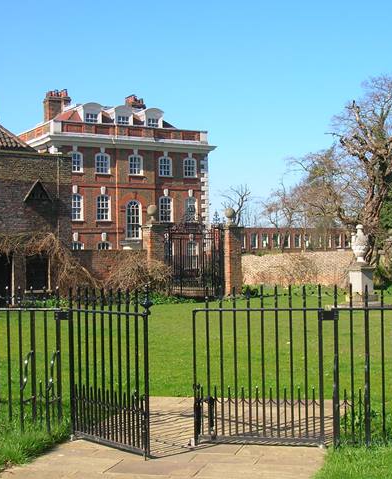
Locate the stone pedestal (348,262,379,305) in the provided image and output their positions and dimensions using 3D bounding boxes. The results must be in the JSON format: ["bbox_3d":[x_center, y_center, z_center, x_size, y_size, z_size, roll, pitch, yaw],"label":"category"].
[{"bbox_3d":[5.064,1.353,23.600,0.700,1.186,0.700,0,-1,-32],"label":"stone pedestal"}]

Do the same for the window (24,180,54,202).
[{"bbox_3d":[-5.275,-1.633,26.082,0.900,0.720,0.340,0,-1,-34],"label":"window"}]

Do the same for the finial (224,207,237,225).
[{"bbox_3d":[1.334,-0.903,30.000,0.420,0.684,0.420,0,-1,-34],"label":"finial"}]

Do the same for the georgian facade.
[{"bbox_3d":[-6.899,-4.214,63.098,13.300,14.800,9.800,0,-1,-30],"label":"georgian facade"}]

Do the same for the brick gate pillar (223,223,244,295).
[{"bbox_3d":[1.392,0.851,30.000,0.640,2.783,0.640,0,-1,-34],"label":"brick gate pillar"}]

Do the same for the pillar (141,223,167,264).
[{"bbox_3d":[-1.548,0.835,28.180,0.640,2.783,0.640,0,-1,-34],"label":"pillar"}]

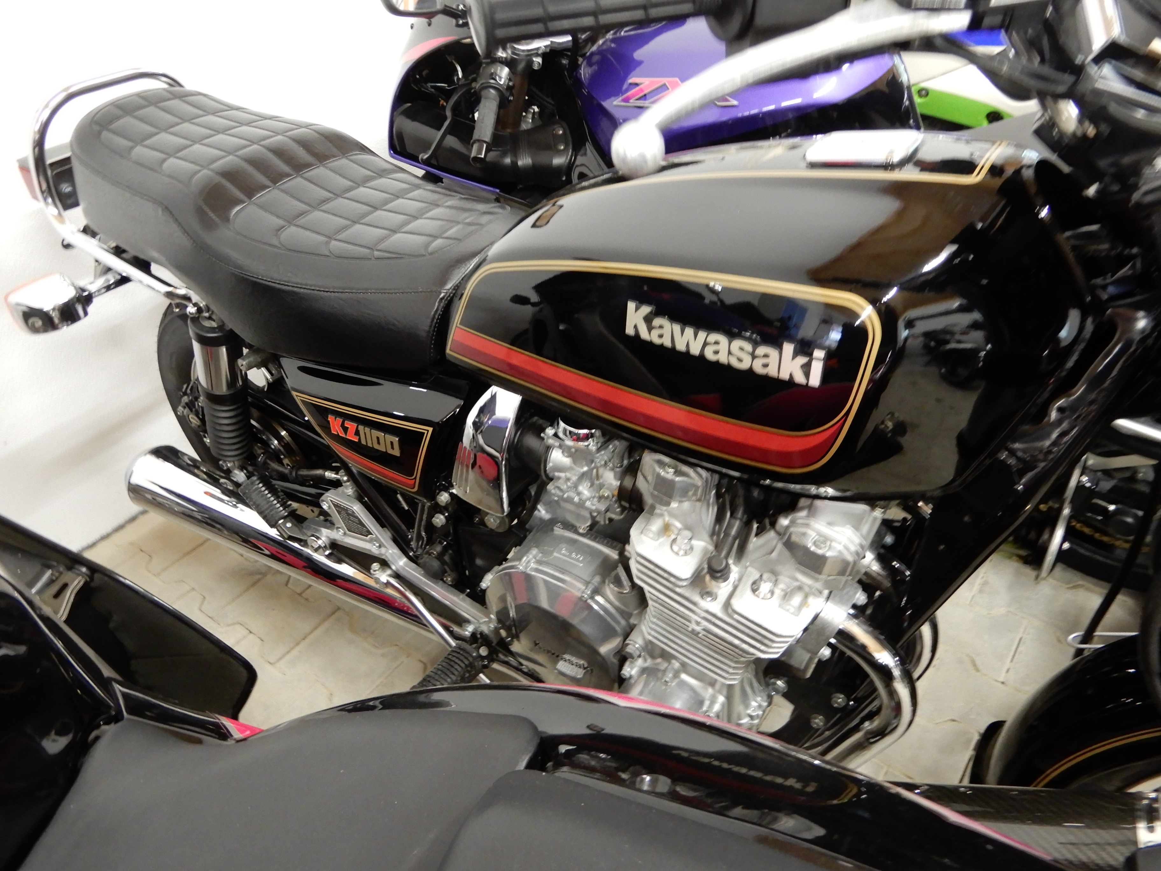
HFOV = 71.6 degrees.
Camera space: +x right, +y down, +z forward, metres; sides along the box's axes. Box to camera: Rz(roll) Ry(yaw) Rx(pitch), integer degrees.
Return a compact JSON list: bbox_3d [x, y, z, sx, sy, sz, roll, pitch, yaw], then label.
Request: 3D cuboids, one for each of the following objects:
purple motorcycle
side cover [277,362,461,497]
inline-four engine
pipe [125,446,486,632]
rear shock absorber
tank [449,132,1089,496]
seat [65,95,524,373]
[{"bbox_3d":[0.403,-0.386,1.542,2.060,1.120,0.730,12,41,19],"label":"purple motorcycle"},{"bbox_3d":[-0.289,-0.019,1.101,0.335,0.190,0.077,16,44,24],"label":"side cover"},{"bbox_3d":[0.149,0.101,1.090,0.475,0.525,0.470,16,44,24],"label":"inline-four engine"},{"bbox_3d":[-0.388,0.182,1.238,0.750,0.112,0.112,18,45,20],"label":"pipe"},{"bbox_3d":[-0.527,-0.052,1.203,0.066,0.350,0.066,29,49,10],"label":"rear shock absorber"},{"bbox_3d":[0.148,-0.181,0.838,0.635,0.284,0.304,16,44,24],"label":"tank"},{"bbox_3d":[-0.404,-0.299,1.129,0.770,0.257,0.280,16,44,24],"label":"seat"}]

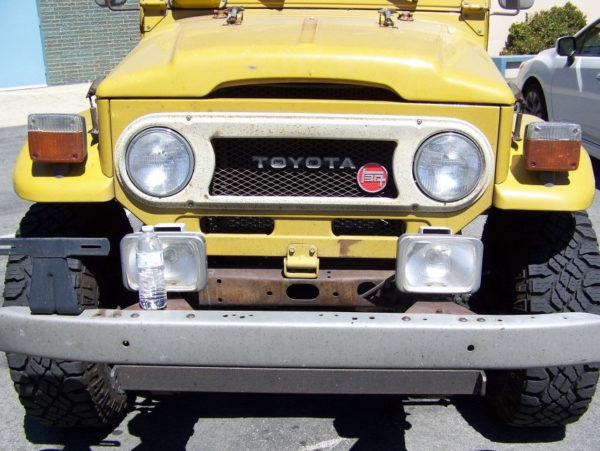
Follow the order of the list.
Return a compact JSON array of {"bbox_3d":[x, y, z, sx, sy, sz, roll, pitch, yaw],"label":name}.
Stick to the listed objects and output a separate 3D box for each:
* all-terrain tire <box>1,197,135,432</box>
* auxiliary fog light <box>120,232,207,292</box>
[{"bbox_3d":[-0.714,0.276,2.201,0.270,0.830,0.830,1,17,1],"label":"all-terrain tire"},{"bbox_3d":[-0.349,0.082,1.652,0.210,0.146,0.090,1,17,1],"label":"auxiliary fog light"}]

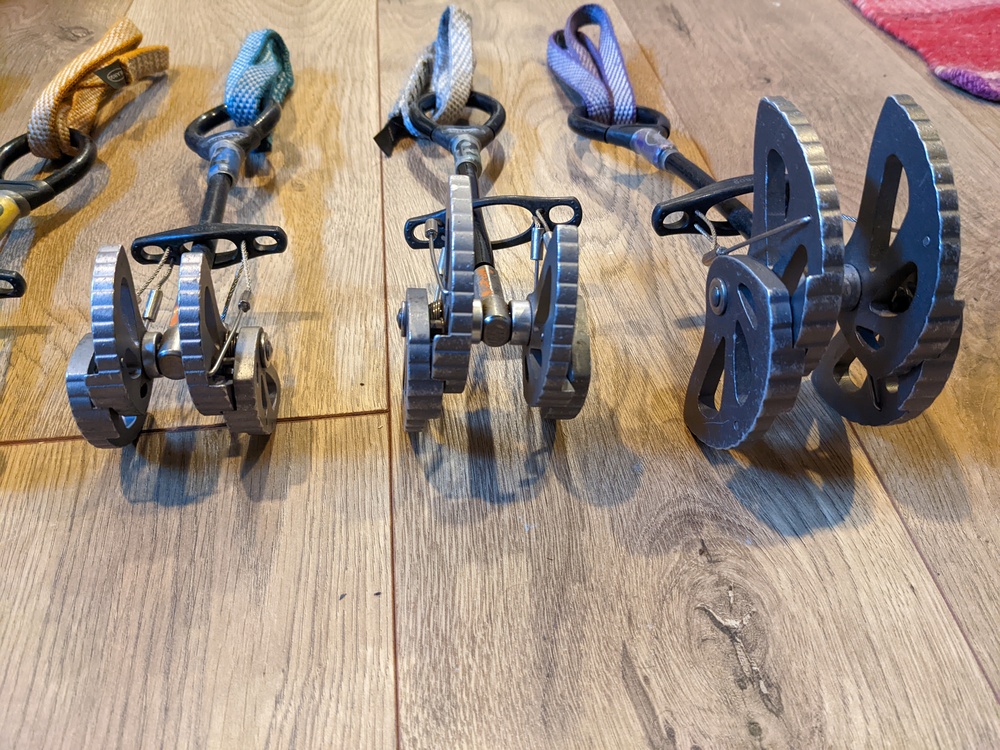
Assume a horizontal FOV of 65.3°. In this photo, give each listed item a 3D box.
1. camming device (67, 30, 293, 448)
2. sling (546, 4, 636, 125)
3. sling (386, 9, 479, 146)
[{"bbox_3d":[-0.138,-0.110,0.385,0.080,0.084,0.342,-5,47,-5],"label":"camming device"},{"bbox_3d":[0.053,-0.185,0.477,0.046,0.042,0.118,-5,47,-5],"label":"sling"},{"bbox_3d":[-0.041,-0.186,0.478,0.055,0.049,0.122,1,47,1],"label":"sling"}]

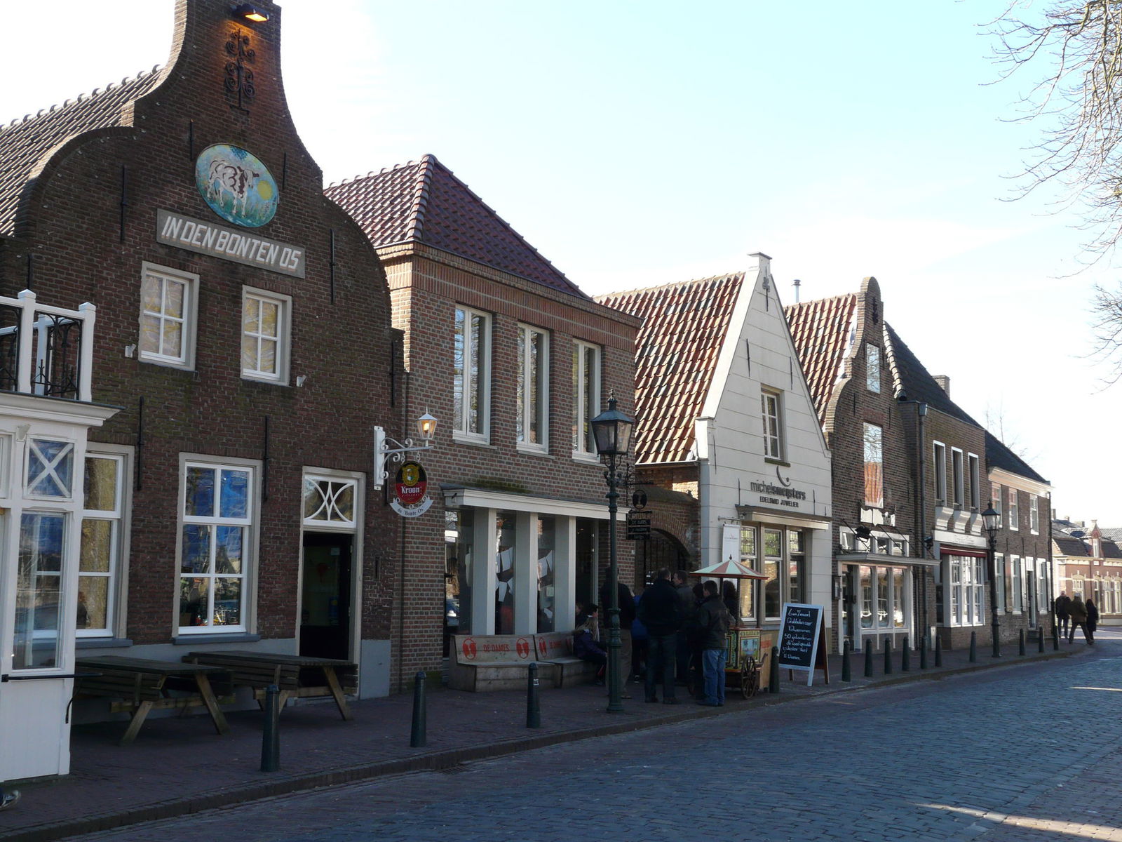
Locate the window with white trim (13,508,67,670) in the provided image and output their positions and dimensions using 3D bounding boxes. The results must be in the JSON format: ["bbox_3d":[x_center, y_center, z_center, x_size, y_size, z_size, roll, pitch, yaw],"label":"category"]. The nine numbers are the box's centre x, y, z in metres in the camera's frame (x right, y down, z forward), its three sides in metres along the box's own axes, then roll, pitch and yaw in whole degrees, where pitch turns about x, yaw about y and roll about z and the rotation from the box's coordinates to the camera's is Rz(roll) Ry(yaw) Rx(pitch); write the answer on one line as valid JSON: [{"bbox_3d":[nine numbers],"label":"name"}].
[{"bbox_3d":[-4.069,1.326,10.604,0.080,1.220,0.420,-4,-9,33],"label":"window with white trim"}]

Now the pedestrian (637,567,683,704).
[{"bbox_3d":[1.414,3.009,19.178,0.580,1.850,0.380,-2,-8,20],"label":"pedestrian"}]

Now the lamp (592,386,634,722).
[{"bbox_3d":[0.700,1.687,17.882,0.420,4.169,0.420,-4,-9,35],"label":"lamp"}]

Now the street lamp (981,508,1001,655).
[{"bbox_3d":[11.851,4.345,37.455,0.400,4.153,0.400,-4,-9,35],"label":"street lamp"}]

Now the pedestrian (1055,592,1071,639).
[{"bbox_3d":[19.354,7.471,52.500,0.550,1.750,0.400,-2,-8,23],"label":"pedestrian"}]

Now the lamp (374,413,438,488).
[{"bbox_3d":[-2.106,0.386,18.493,0.970,1.050,0.280,-4,-9,33],"label":"lamp"}]

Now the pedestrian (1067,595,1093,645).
[{"bbox_3d":[18.297,6.985,48.000,0.650,1.760,0.550,-3,-8,25],"label":"pedestrian"}]

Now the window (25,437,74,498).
[{"bbox_3d":[-4.041,0.382,10.738,0.080,0.470,0.430,-4,-9,33],"label":"window"}]

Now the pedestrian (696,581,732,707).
[{"bbox_3d":[2.099,3.050,18.827,0.470,1.710,0.310,6,-9,-35],"label":"pedestrian"}]

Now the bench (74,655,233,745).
[{"bbox_3d":[-4.301,2.820,13.817,1.880,0.710,1.560,-4,-9,35],"label":"bench"}]

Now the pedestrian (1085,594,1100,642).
[{"bbox_3d":[19.901,7.471,51.000,0.520,1.630,0.420,-3,-8,25],"label":"pedestrian"}]

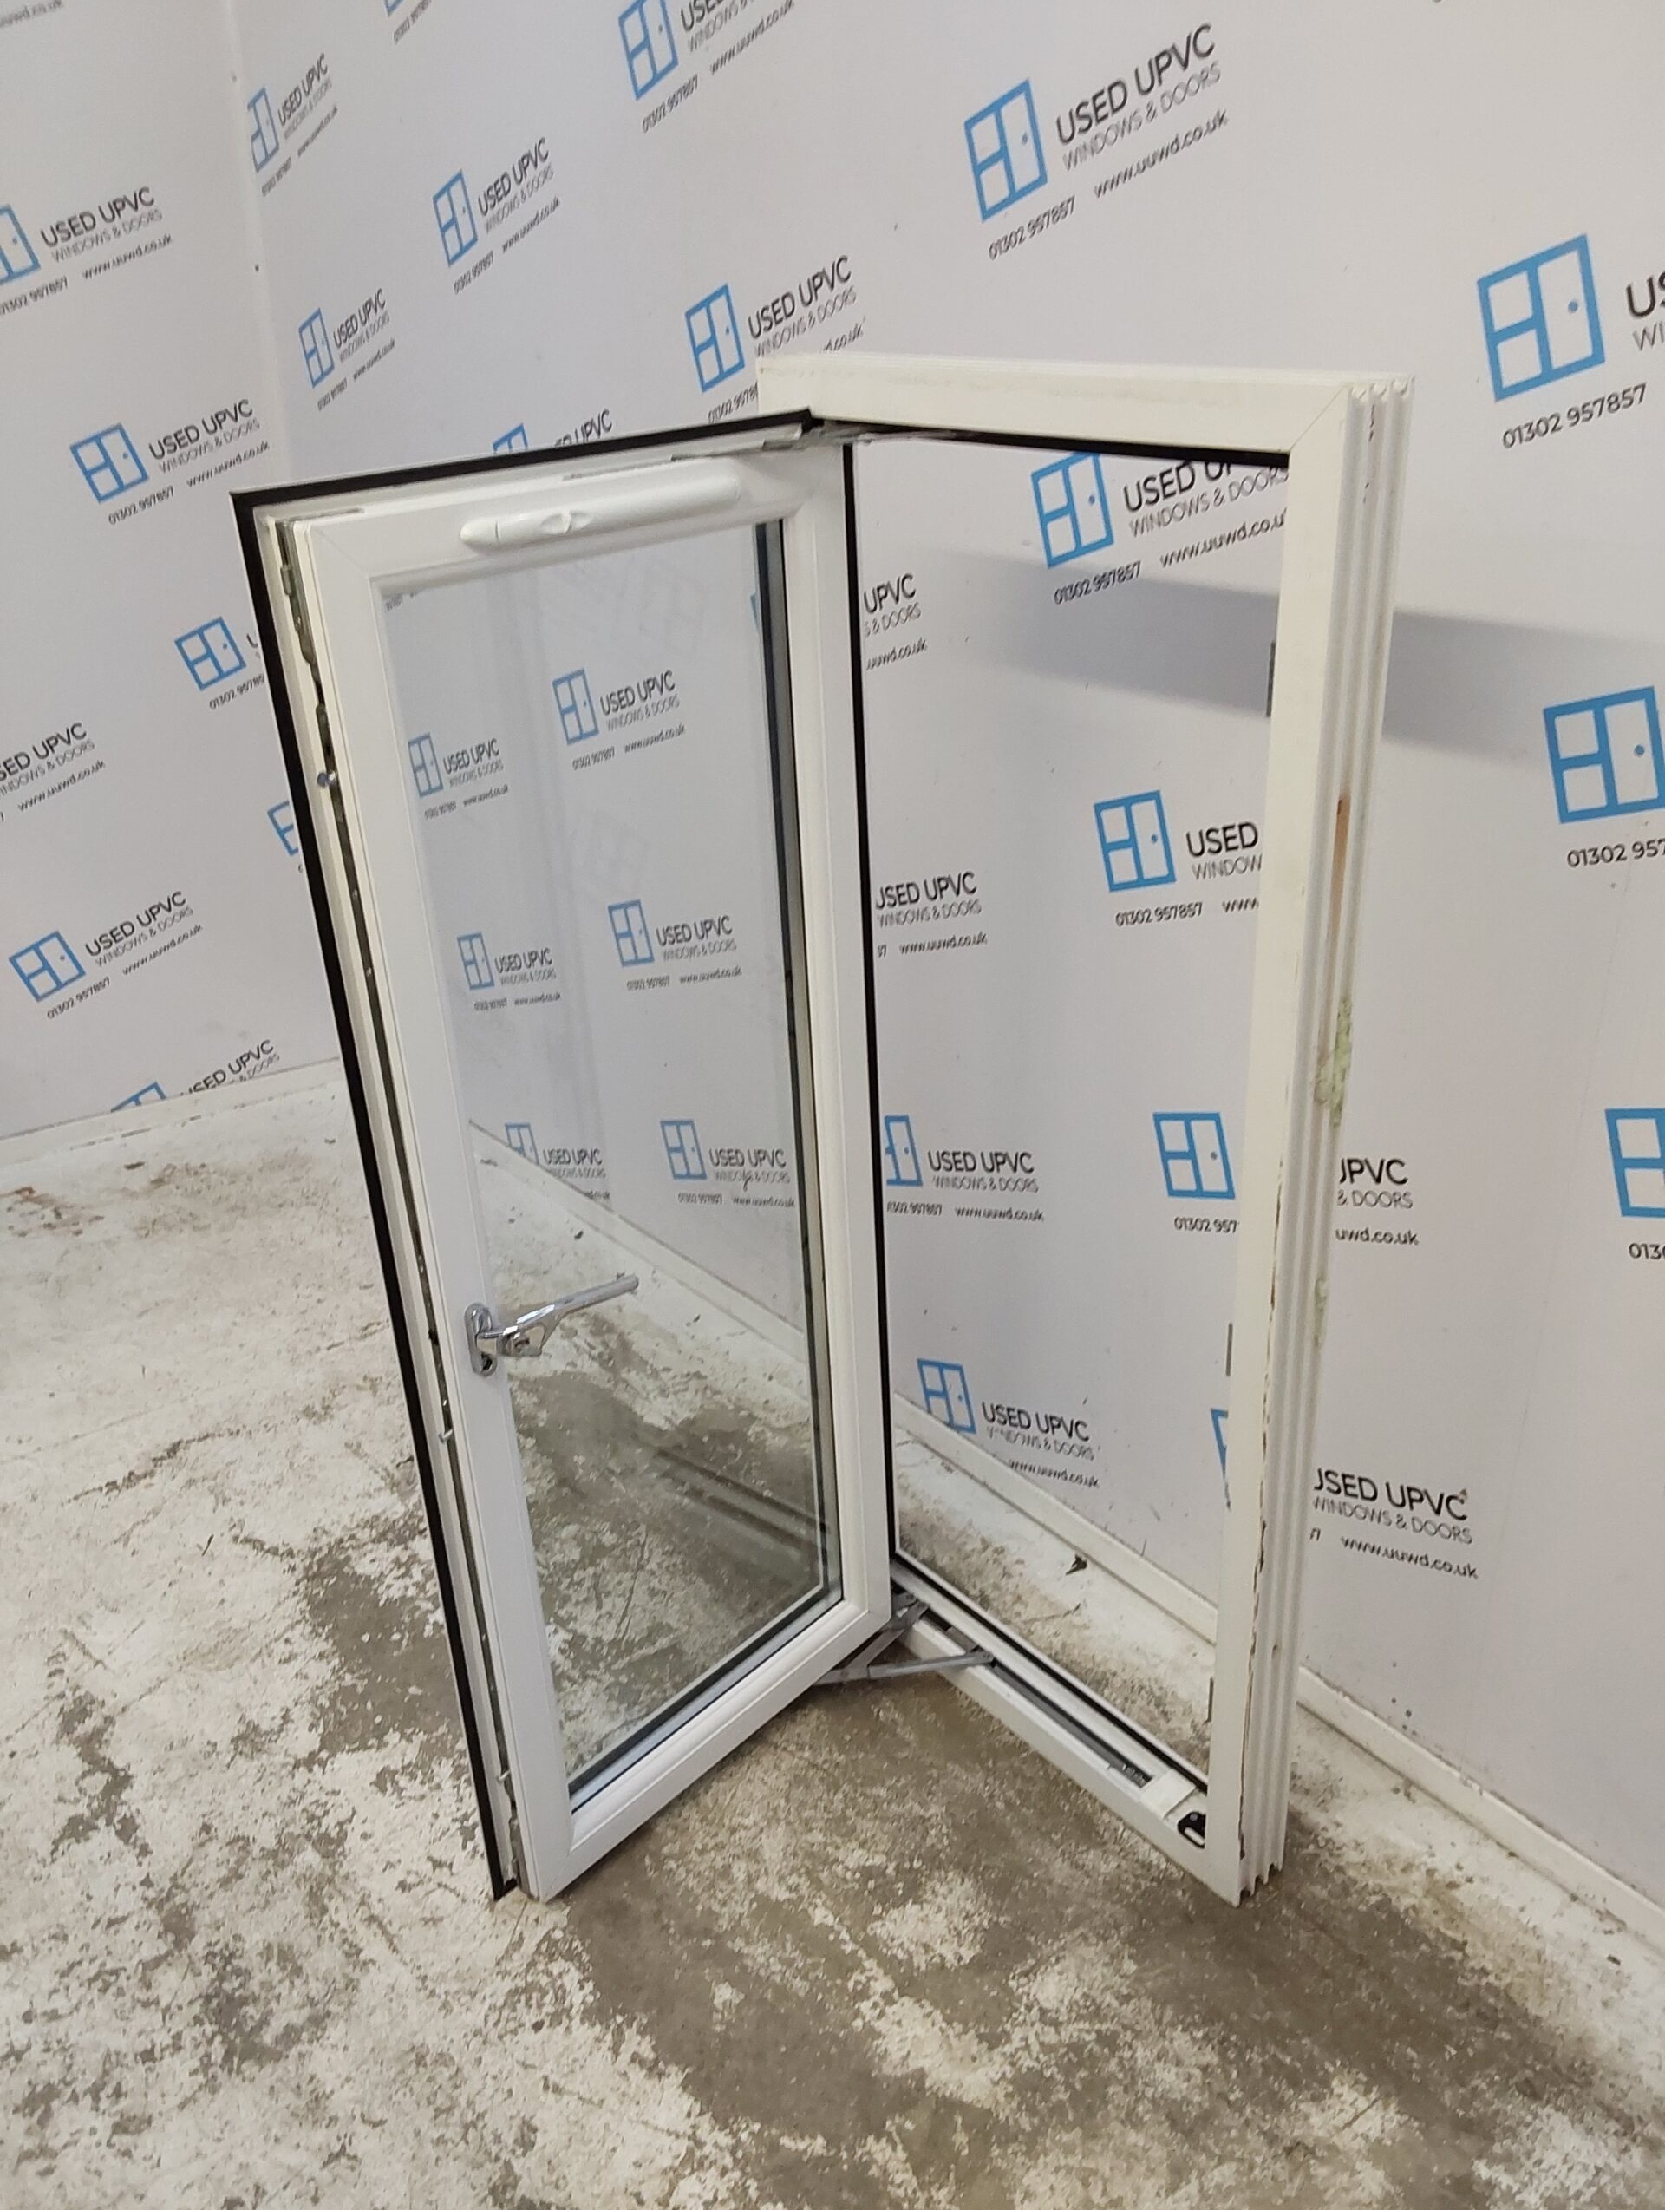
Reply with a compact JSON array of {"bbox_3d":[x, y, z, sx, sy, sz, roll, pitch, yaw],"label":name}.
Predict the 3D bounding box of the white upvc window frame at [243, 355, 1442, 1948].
[{"bbox_3d":[-0.017,0.139,1.467,0.595,1.330,0.587,-23,32,-34],"label":"white upvc window frame"}]

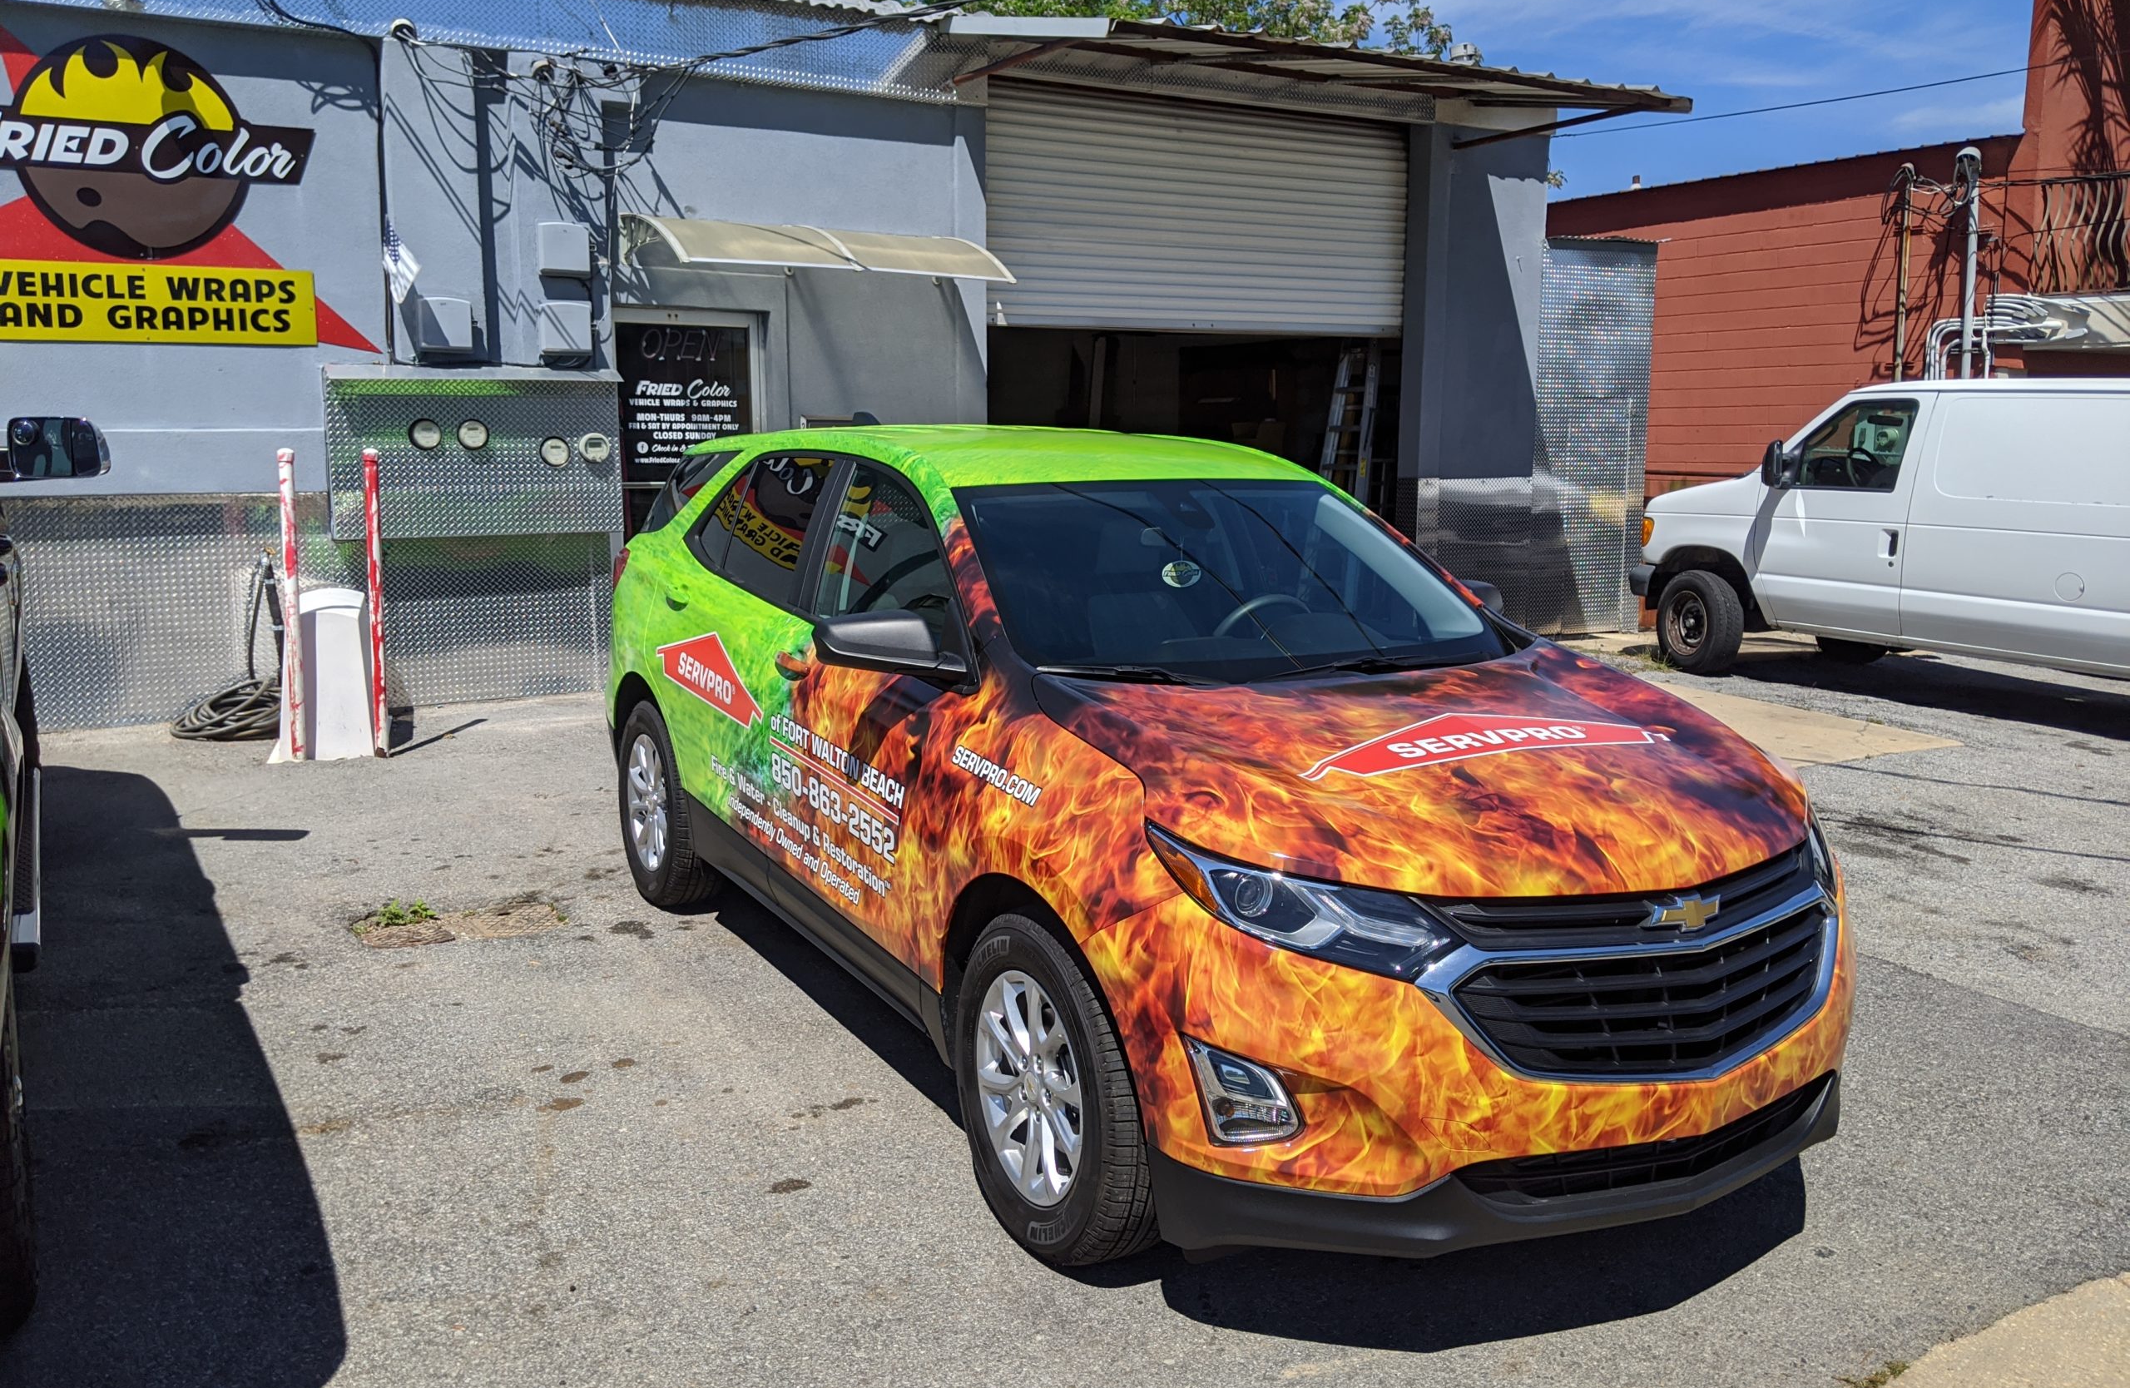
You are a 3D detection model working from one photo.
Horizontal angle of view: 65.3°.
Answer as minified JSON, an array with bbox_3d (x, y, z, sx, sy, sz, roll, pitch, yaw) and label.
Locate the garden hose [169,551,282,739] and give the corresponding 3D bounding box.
[{"bbox_3d":[-4.270,-0.245,8.620,0.700,0.880,0.580,-4,9,-27],"label":"garden hose"}]

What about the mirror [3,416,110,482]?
[{"bbox_3d":[-3.096,-0.753,5.100,0.275,0.195,0.160,-4,10,-29],"label":"mirror"}]

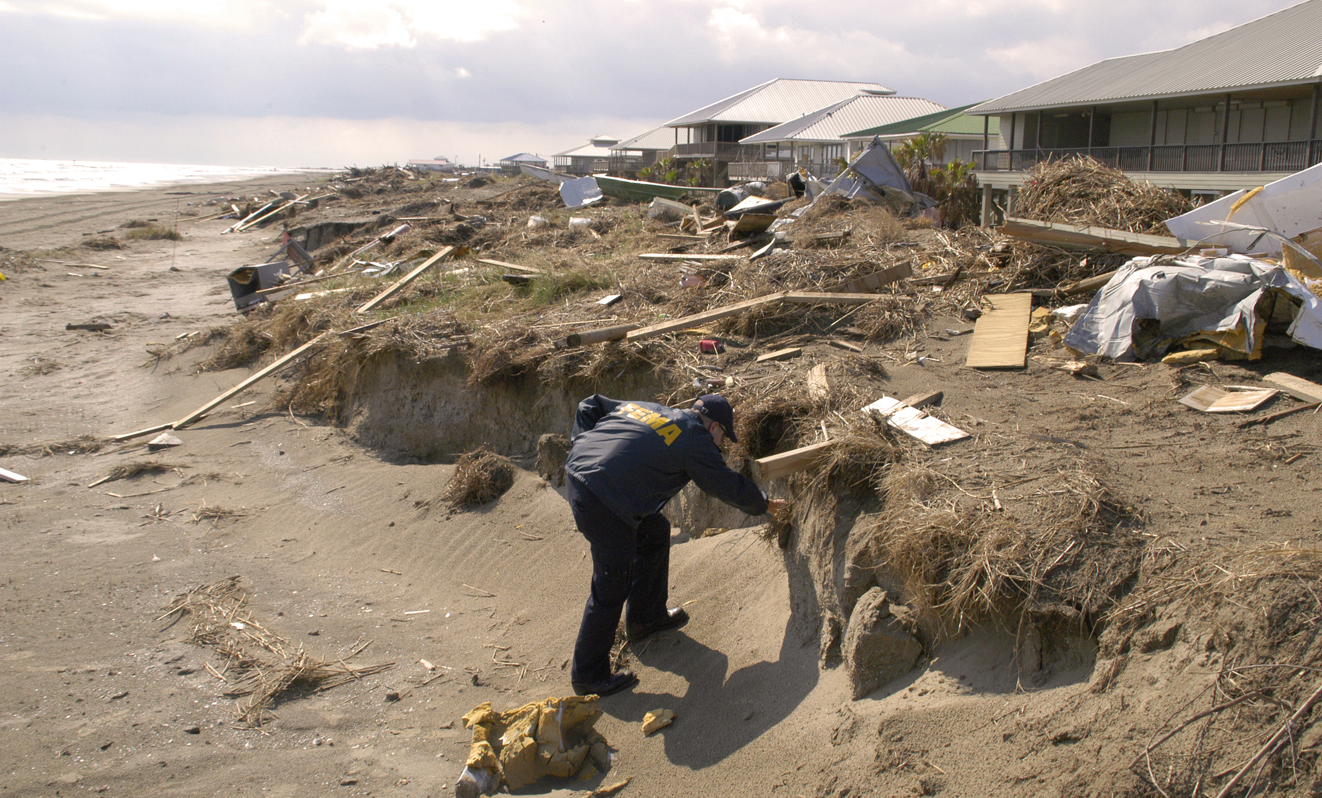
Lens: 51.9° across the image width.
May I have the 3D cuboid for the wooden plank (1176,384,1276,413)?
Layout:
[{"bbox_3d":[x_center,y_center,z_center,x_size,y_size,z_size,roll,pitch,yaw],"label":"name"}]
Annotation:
[{"bbox_3d":[3.616,0.000,8.650,0.470,0.080,0.600,11,15,37],"label":"wooden plank"}]

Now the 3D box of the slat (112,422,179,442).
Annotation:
[{"bbox_3d":[-4.636,0.299,12.259,0.089,0.040,0.834,5,10,19],"label":"slat"}]

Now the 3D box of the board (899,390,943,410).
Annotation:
[{"bbox_3d":[1.532,0.024,8.076,0.092,0.042,0.740,10,14,28],"label":"board"}]

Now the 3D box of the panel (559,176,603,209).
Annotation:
[{"bbox_3d":[-2.005,-5.173,34.000,0.950,0.720,0.120,-9,-15,6],"label":"panel"}]

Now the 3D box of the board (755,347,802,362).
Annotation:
[{"bbox_3d":[0.813,-0.301,9.806,0.095,0.042,0.726,10,14,29],"label":"board"}]

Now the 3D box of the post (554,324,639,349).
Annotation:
[{"bbox_3d":[-0.503,-0.558,11.850,0.130,0.130,1.267,7,12,28],"label":"post"}]

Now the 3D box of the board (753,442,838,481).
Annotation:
[{"bbox_3d":[0.732,0.313,7.085,0.040,0.089,0.831,8,11,35],"label":"board"}]

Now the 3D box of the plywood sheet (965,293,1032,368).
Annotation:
[{"bbox_3d":[2.987,-0.616,11.886,0.454,0.025,2.179,-2,19,18],"label":"plywood sheet"}]

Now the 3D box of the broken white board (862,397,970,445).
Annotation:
[{"bbox_3d":[1.338,0.130,7.266,0.370,0.030,0.600,-7,25,-42],"label":"broken white board"}]

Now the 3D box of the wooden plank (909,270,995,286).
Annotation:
[{"bbox_3d":[3.015,-1.266,14.071,1.050,0.060,0.090,-7,12,-25],"label":"wooden plank"}]

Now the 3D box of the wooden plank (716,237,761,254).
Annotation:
[{"bbox_3d":[1.203,-2.353,20.800,0.120,0.050,1.300,8,21,35],"label":"wooden plank"}]

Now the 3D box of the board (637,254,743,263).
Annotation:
[{"bbox_3d":[0.440,-2.040,19.600,1.521,0.040,0.140,0,20,0],"label":"board"}]

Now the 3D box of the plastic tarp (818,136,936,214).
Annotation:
[{"bbox_3d":[4.304,-4.416,27.000,2.400,1.600,1.400,3,9,9],"label":"plastic tarp"}]

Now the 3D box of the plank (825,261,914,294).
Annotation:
[{"bbox_3d":[2.020,-1.132,13.200,1.119,0.145,0.045,-19,17,-23],"label":"plank"}]

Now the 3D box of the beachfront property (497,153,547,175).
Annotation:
[{"bbox_3d":[-29.740,-50.607,295.000,9.800,5.700,10.500,0,9,-12],"label":"beachfront property"}]

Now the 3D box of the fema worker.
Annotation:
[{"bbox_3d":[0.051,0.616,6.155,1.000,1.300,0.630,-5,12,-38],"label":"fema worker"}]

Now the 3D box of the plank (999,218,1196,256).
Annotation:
[{"bbox_3d":[5.024,-1.889,15.900,0.150,0.280,4.000,-1,10,-15],"label":"plank"}]

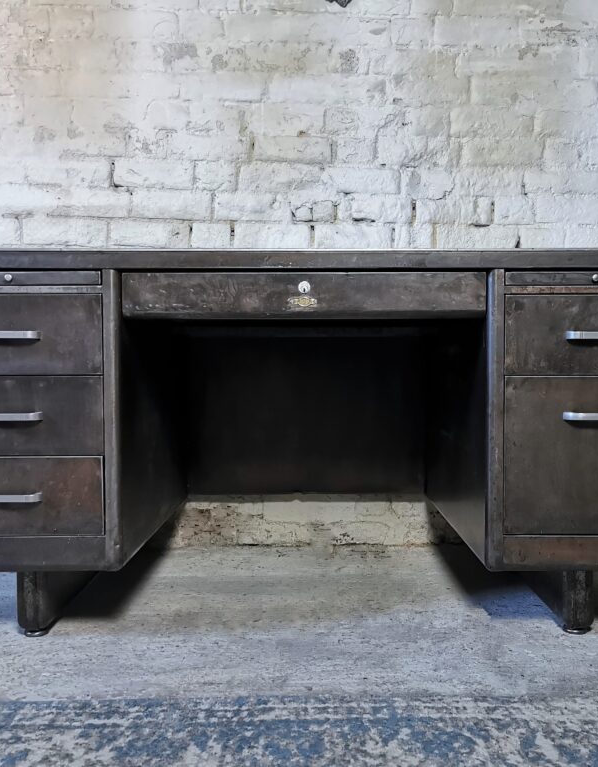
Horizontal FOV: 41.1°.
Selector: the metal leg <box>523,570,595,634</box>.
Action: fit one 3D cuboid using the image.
[{"bbox_3d":[0.556,0.423,1.885,0.061,0.139,0.615,0,1,1],"label":"metal leg"}]

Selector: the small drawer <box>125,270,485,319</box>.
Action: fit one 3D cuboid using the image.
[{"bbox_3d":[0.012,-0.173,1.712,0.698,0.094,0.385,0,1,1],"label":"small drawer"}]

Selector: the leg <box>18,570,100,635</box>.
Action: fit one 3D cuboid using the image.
[{"bbox_3d":[-0.529,0.426,1.899,0.058,0.139,0.615,0,1,1],"label":"leg"}]

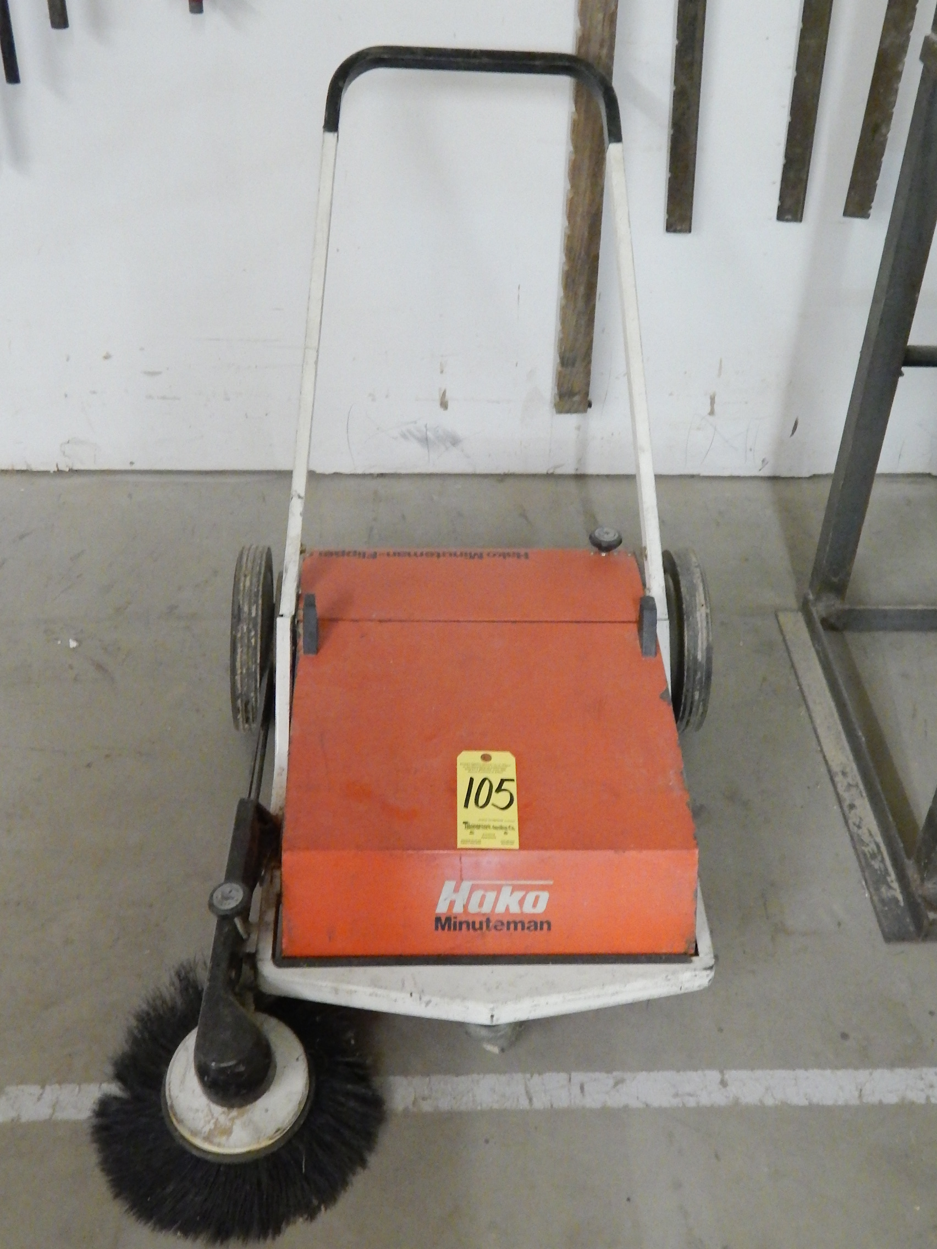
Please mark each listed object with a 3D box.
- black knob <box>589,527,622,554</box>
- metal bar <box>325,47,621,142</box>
[{"bbox_3d":[0.223,-0.134,2.220,0.052,0.032,0.052,0,35,-3],"label":"black knob"},{"bbox_3d":[0.007,-0.908,2.356,0.505,0.033,0.175,2,72,-2],"label":"metal bar"}]

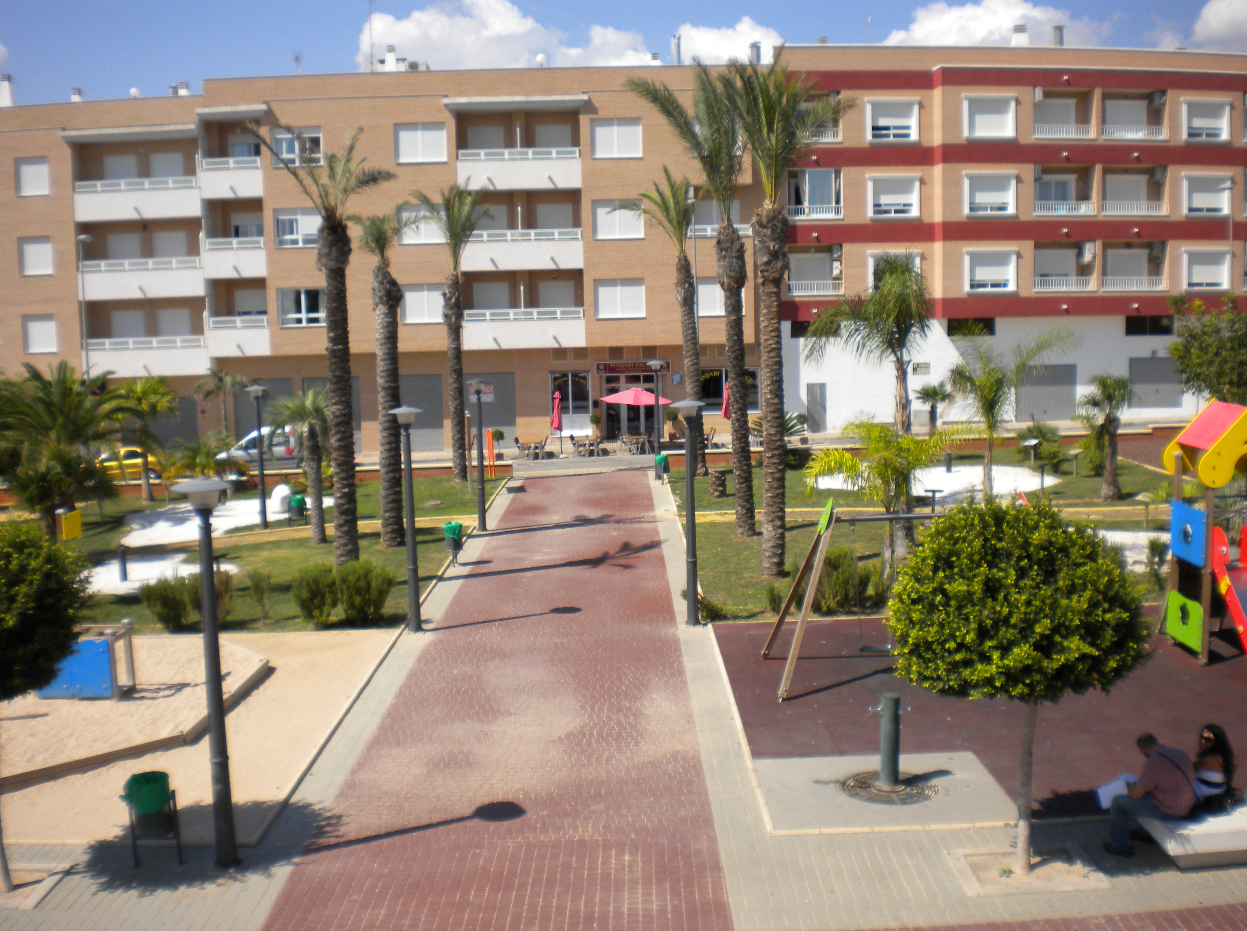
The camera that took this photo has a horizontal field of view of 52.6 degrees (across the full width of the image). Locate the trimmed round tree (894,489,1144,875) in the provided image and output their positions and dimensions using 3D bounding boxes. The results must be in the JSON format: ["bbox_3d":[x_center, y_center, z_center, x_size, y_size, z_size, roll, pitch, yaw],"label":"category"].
[{"bbox_3d":[3.415,1.940,10.858,2.220,3.246,2.220,-1,6,0],"label":"trimmed round tree"}]

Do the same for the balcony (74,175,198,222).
[{"bbox_3d":[-18.378,-10.137,48.266,4.765,1.564,1.300,-1,7,-1],"label":"balcony"}]

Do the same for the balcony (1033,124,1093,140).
[{"bbox_3d":[17.319,-13.254,50.294,2.400,0.580,1.000,-2,7,-6],"label":"balcony"}]

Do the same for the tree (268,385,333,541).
[{"bbox_3d":[-7.272,0.026,29.082,1.750,3.527,1.750,-1,6,0],"label":"tree"}]

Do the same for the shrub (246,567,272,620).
[{"bbox_3d":[-6.416,2.248,22.201,0.450,0.900,0.450,-1,5,0],"label":"shrub"}]

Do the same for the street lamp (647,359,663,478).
[{"bbox_3d":[1.034,-1.469,40.246,0.560,3.700,0.560,-1,5,0],"label":"street lamp"}]

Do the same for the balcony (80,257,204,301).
[{"bbox_3d":[-18.086,-7.045,48.024,4.800,1.480,1.300,-1,6,0],"label":"balcony"}]

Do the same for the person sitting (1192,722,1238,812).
[{"bbox_3d":[5.503,3.027,12.075,0.750,1.180,0.500,4,8,38],"label":"person sitting"}]

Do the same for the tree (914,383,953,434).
[{"bbox_3d":[10.158,-1.447,41.275,1.400,2.450,1.400,-1,5,0],"label":"tree"}]

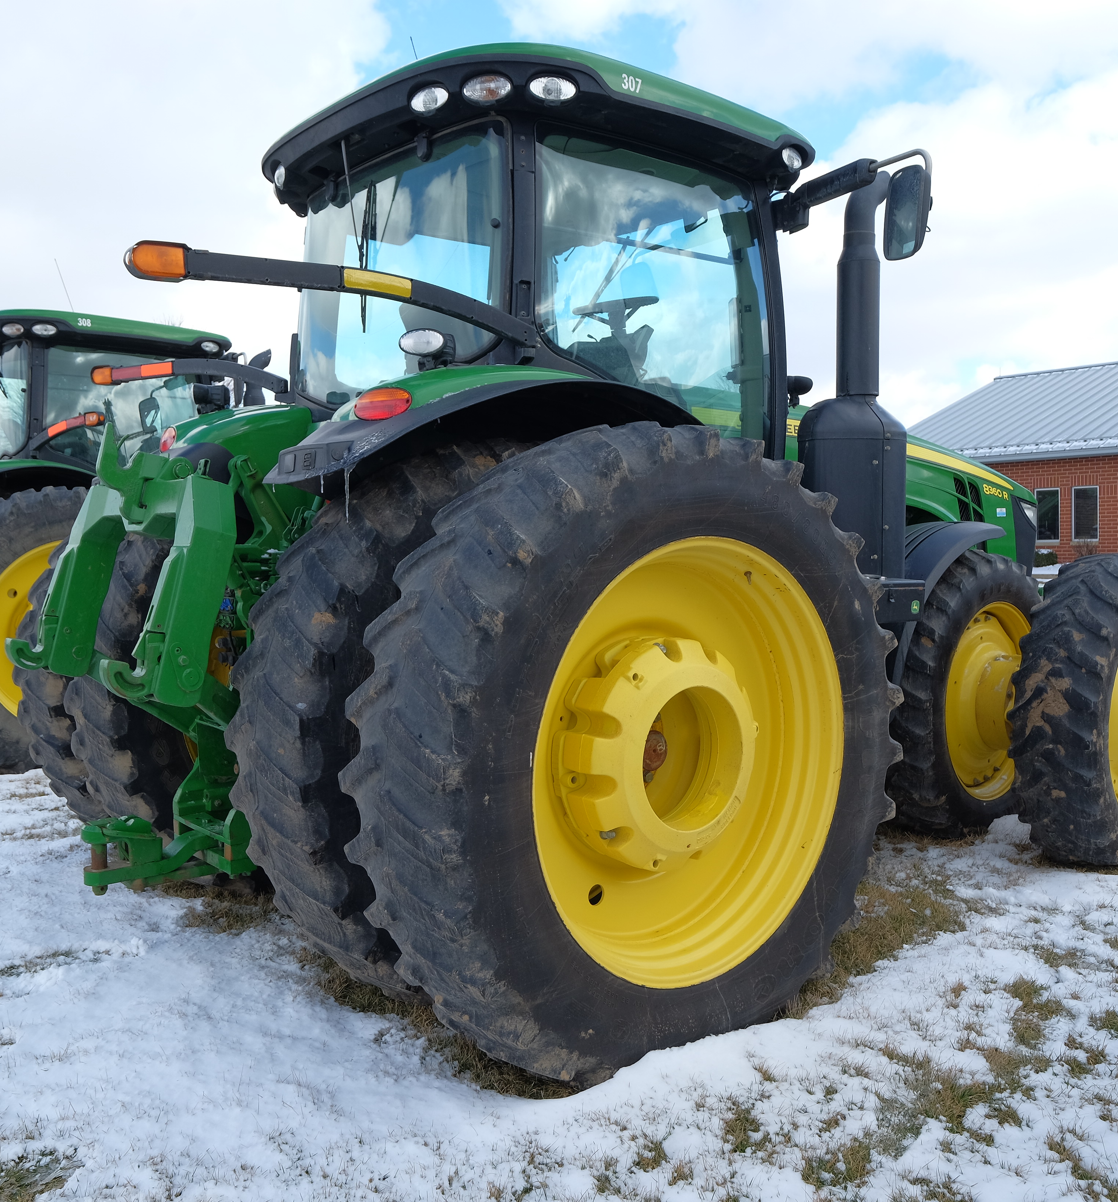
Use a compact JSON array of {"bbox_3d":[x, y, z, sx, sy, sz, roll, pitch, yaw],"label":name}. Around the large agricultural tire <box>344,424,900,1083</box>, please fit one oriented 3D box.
[{"bbox_3d":[0.311,0.446,3.417,2.000,1.950,0.490,-1,3,-40],"label":"large agricultural tire"}]

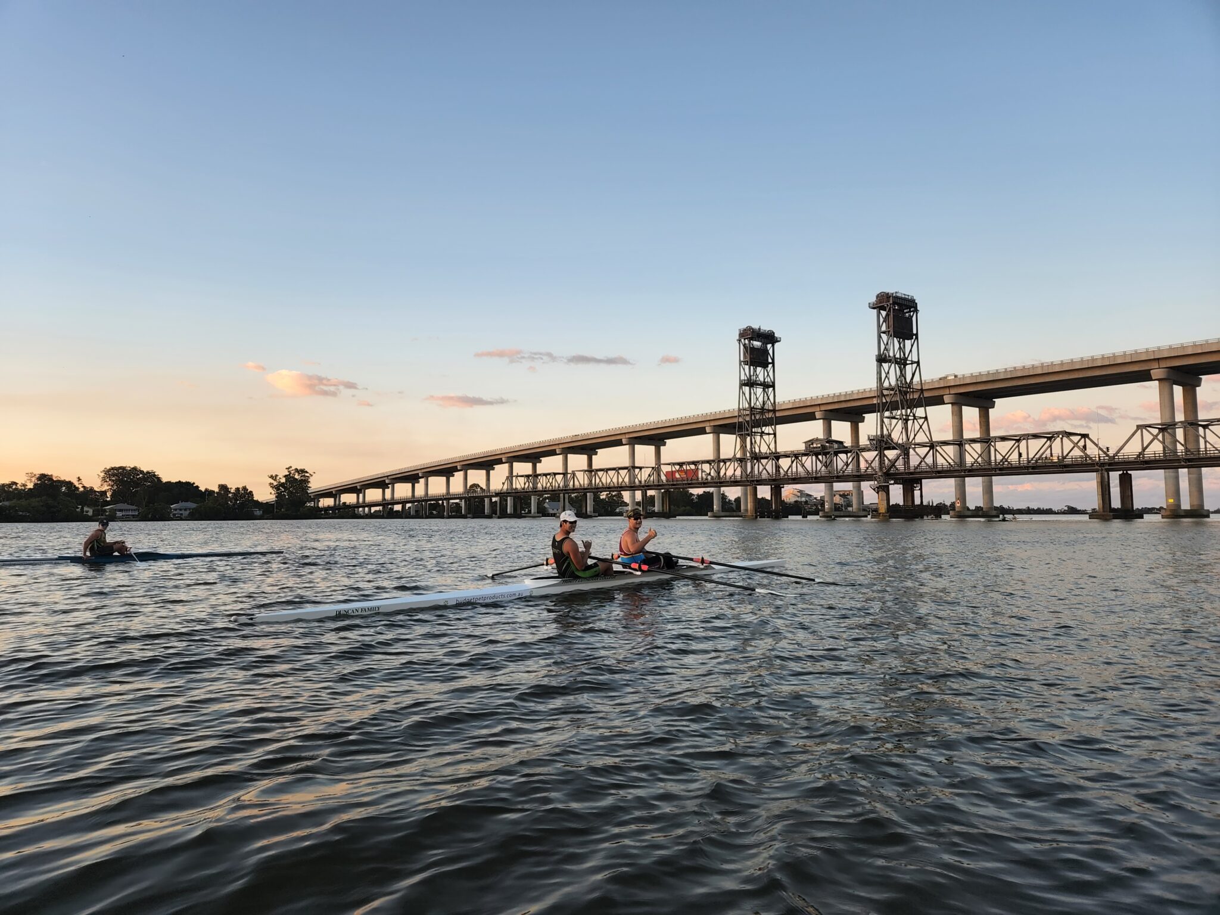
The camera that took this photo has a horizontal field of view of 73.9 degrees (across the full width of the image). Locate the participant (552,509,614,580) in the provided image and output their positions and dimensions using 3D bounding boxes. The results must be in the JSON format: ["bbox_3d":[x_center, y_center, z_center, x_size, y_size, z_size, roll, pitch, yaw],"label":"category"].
[{"bbox_3d":[-0.353,1.188,11.007,0.550,0.930,1.000,-4,-5,40],"label":"participant"}]

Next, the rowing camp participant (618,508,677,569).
[{"bbox_3d":[0.553,1.267,12.079,0.550,0.930,1.000,-4,-6,44],"label":"rowing camp participant"}]

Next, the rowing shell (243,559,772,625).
[{"bbox_3d":[-0.052,1.718,11.327,0.600,0.340,10.436,-4,-5,40],"label":"rowing shell"}]

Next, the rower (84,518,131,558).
[{"bbox_3d":[-10.661,1.679,17.043,1.000,0.810,0.550,4,-6,-42],"label":"rower"}]

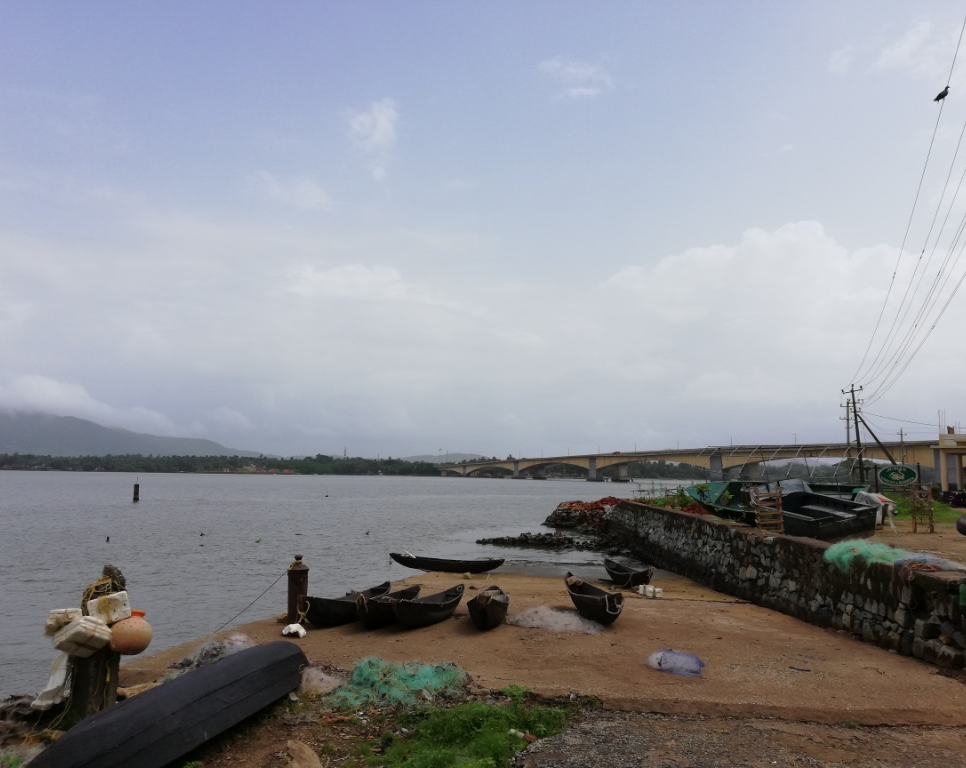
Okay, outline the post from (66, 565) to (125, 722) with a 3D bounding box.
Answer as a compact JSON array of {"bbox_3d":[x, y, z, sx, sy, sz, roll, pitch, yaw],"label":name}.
[{"bbox_3d":[-3.755,2.518,7.750,0.500,1.470,0.480,3,-7,-26],"label":"post"}]

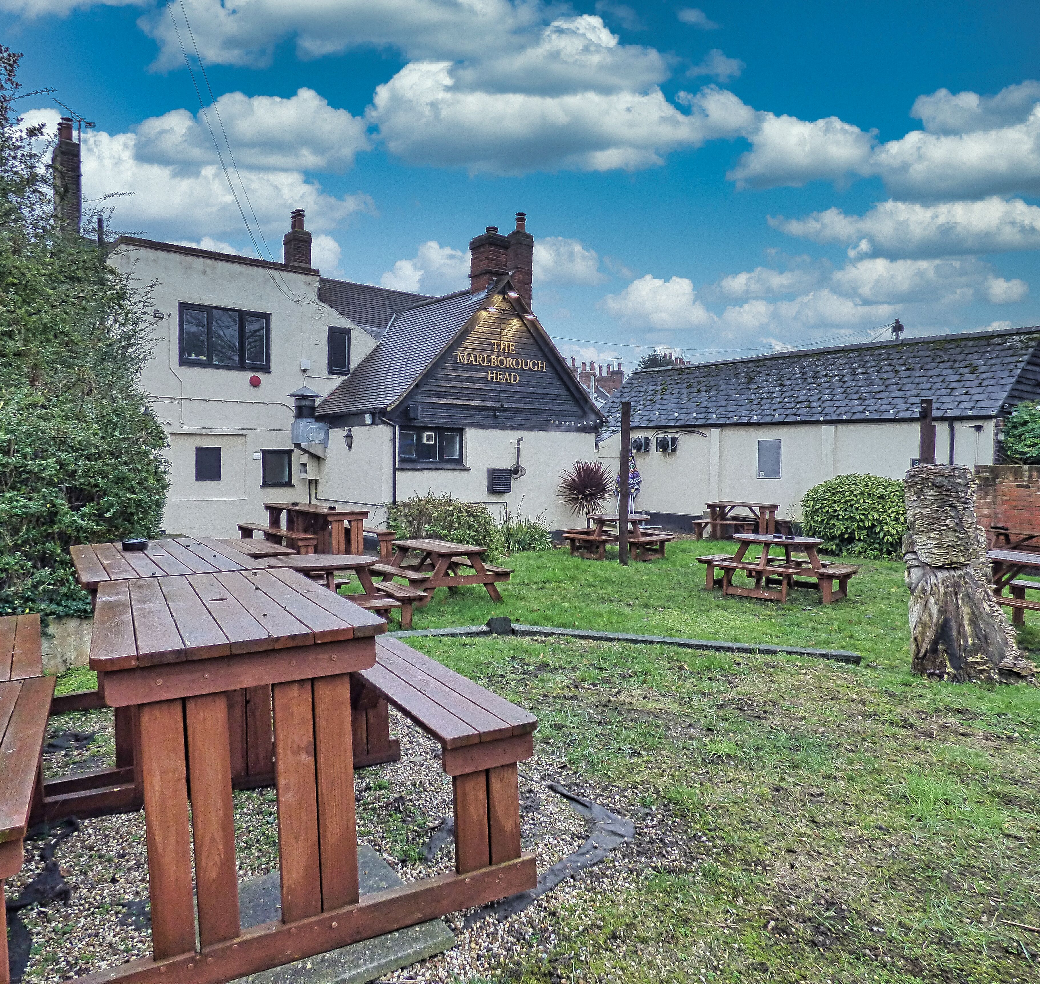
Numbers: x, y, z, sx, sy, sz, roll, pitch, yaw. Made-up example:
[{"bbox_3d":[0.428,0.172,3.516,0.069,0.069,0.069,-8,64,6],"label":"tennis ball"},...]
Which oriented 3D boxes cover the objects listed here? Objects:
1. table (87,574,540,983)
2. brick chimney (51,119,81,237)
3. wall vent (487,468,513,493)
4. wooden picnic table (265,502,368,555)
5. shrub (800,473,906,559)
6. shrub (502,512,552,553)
[{"bbox_3d":[-0.830,0.690,2.180,1.400,0.790,1.220,-3,3,-28],"label":"table"},{"bbox_3d":[-11.863,-8.126,19.870,0.460,2.950,0.950,-1,3,-39],"label":"brick chimney"},{"bbox_3d":[-0.358,-0.198,13.930,0.440,0.440,0.140,-1,3,-39],"label":"wall vent"},{"bbox_3d":[-3.196,0.652,11.790,0.680,0.790,2.350,-1,3,-39],"label":"wooden picnic table"},{"bbox_3d":[6.227,0.421,13.850,1.400,1.500,2.000,-1,3,-40],"label":"shrub"},{"bbox_3d":[0.123,0.745,13.950,0.780,0.720,0.680,-1,3,-39],"label":"shrub"}]

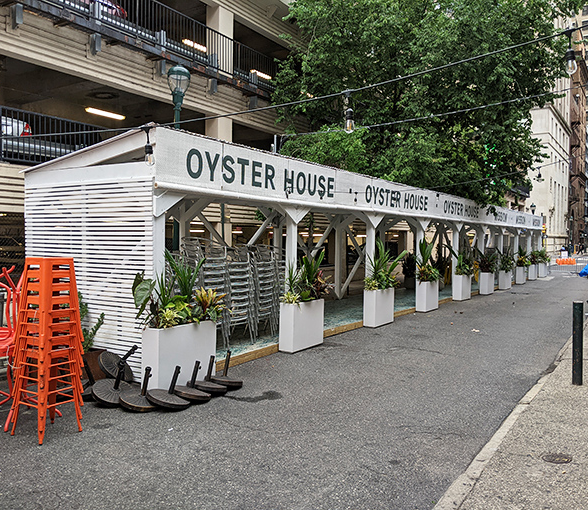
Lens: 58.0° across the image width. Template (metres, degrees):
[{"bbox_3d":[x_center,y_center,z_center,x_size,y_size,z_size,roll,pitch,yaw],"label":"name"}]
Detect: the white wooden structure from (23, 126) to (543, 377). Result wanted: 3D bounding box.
[{"bbox_3d":[4.261,-0.226,17.390,2.990,3.040,25.100,2,2,34],"label":"white wooden structure"}]

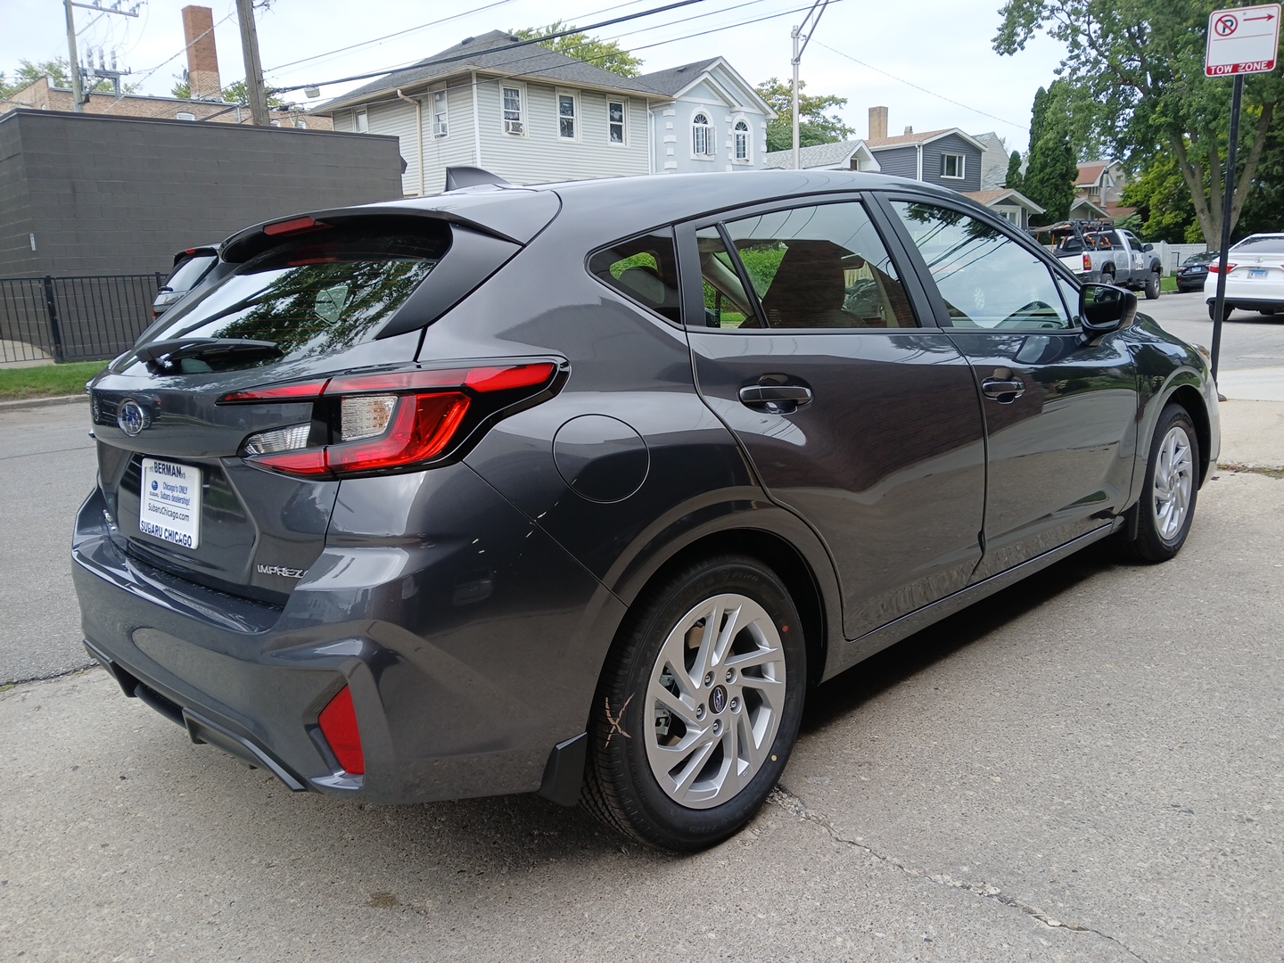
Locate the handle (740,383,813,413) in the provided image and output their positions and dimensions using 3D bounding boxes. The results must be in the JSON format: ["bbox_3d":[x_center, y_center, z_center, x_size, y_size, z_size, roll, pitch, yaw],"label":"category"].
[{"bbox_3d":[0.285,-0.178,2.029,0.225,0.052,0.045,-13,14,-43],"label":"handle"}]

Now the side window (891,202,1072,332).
[{"bbox_3d":[1.076,-0.648,2.967,0.840,0.430,0.050,-13,-10,-42],"label":"side window"}]

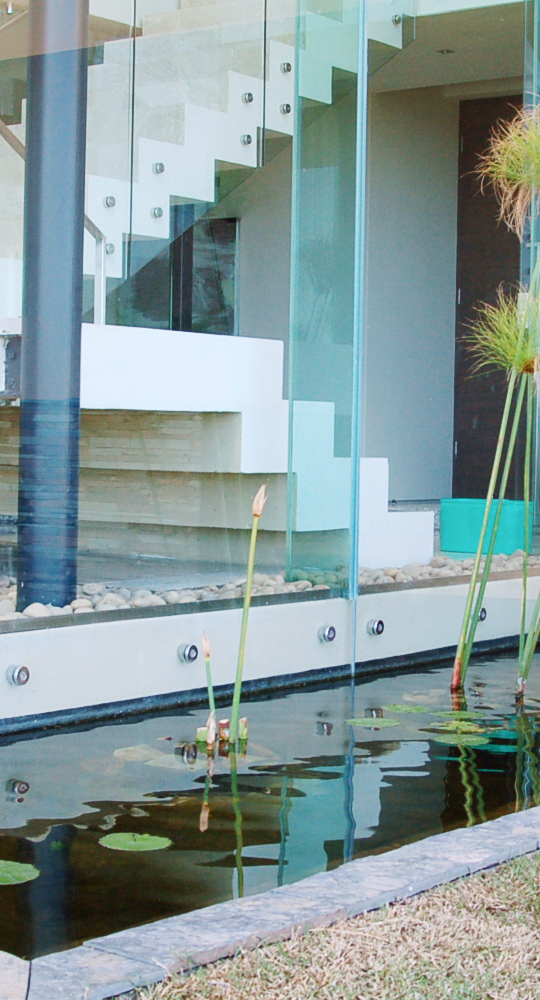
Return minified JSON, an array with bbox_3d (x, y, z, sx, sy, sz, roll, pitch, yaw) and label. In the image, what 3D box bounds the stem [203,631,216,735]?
[{"bbox_3d":[-0.137,0.420,3.964,0.032,0.245,0.030,1,2,0],"label":"stem"}]

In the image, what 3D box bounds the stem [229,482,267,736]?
[{"bbox_3d":[-0.051,0.256,3.917,0.083,0.580,0.060,1,2,0],"label":"stem"}]

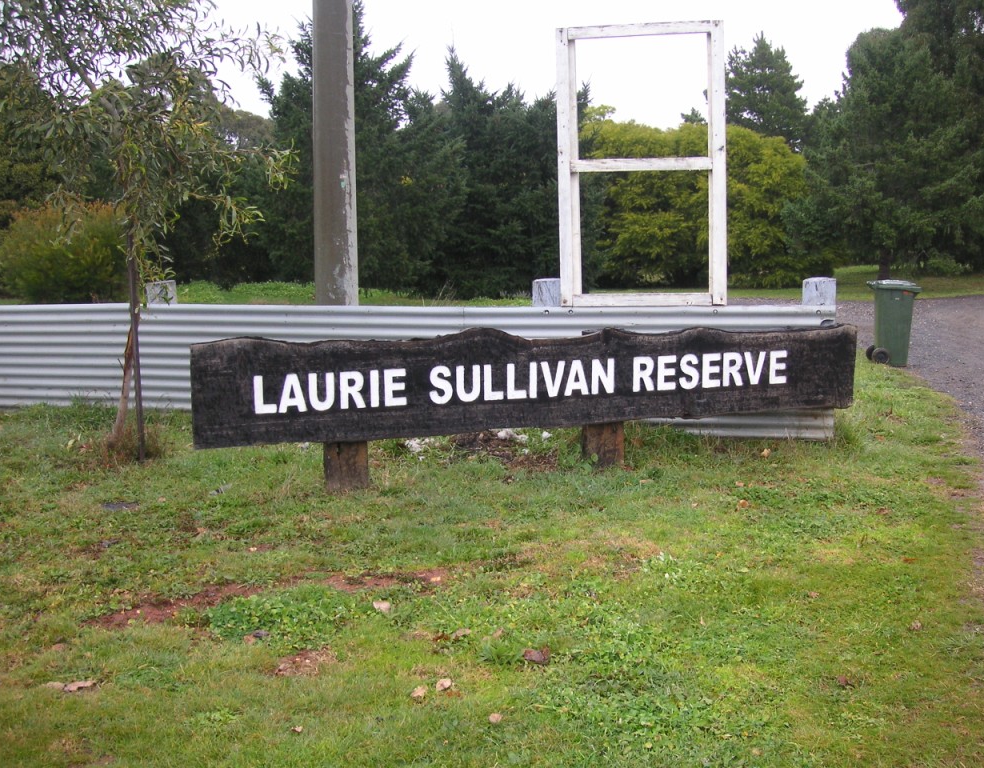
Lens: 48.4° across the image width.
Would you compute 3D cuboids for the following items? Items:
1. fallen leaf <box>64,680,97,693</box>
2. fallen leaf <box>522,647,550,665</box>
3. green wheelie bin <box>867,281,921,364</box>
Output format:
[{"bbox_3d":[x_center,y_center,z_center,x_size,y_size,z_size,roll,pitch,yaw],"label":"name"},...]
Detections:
[{"bbox_3d":[-1.093,0.801,2.900,0.085,0.025,0.055,0,7,0],"label":"fallen leaf"},{"bbox_3d":[0.125,0.764,3.080,0.079,0.035,0.060,0,7,0],"label":"fallen leaf"},{"bbox_3d":[4.622,-0.702,12.600,0.545,0.960,0.490,1,7,12],"label":"green wheelie bin"}]

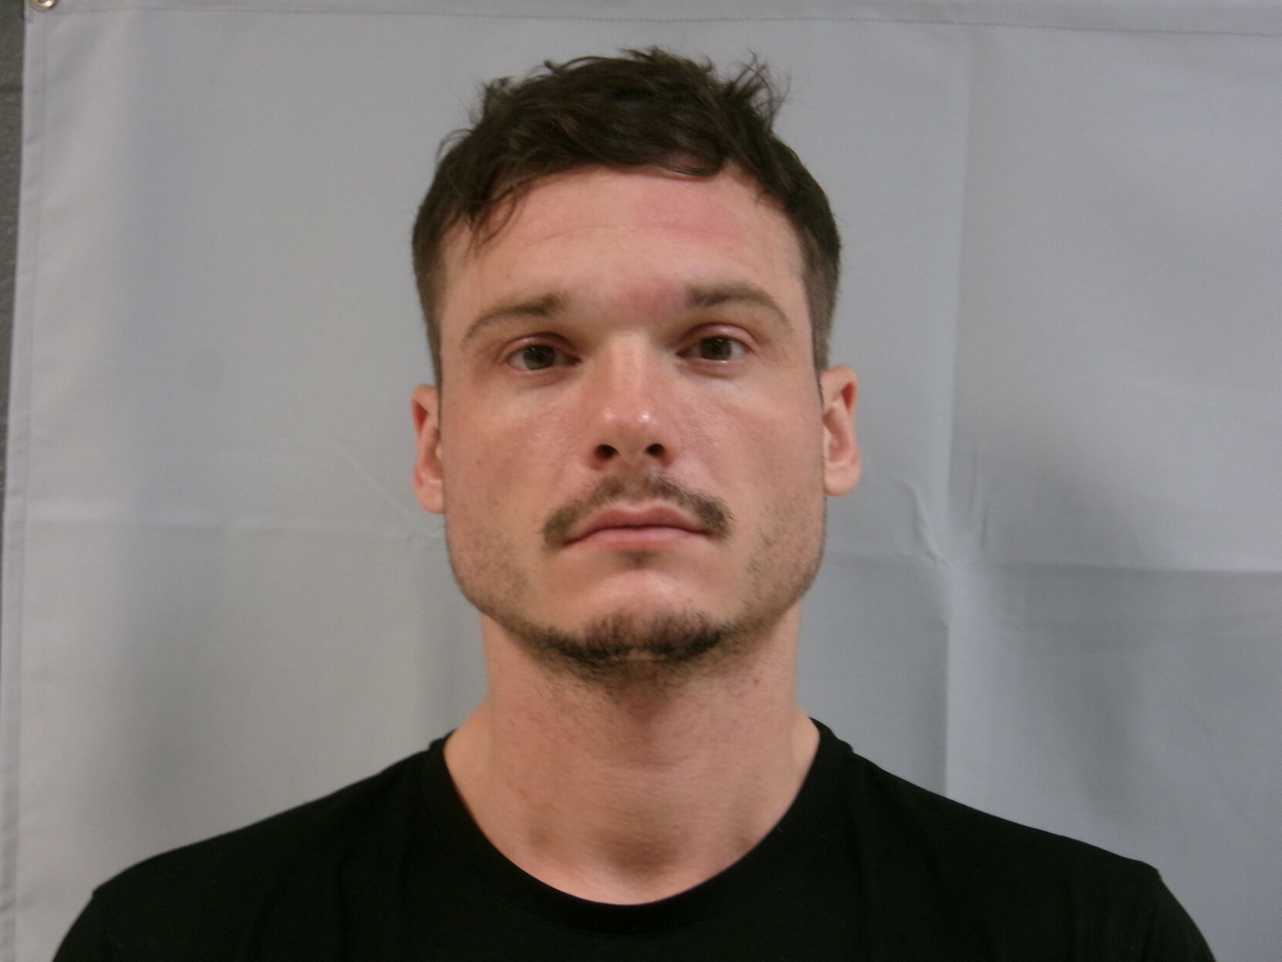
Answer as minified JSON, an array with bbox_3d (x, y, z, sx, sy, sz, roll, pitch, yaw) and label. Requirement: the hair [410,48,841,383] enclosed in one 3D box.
[{"bbox_3d":[-0.006,-0.085,1.272,0.170,0.165,0.197,-2,-7,1],"label":"hair"}]

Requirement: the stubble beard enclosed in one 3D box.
[{"bbox_3d":[-0.002,0.036,1.208,0.146,0.085,0.095,-2,-7,1],"label":"stubble beard"}]

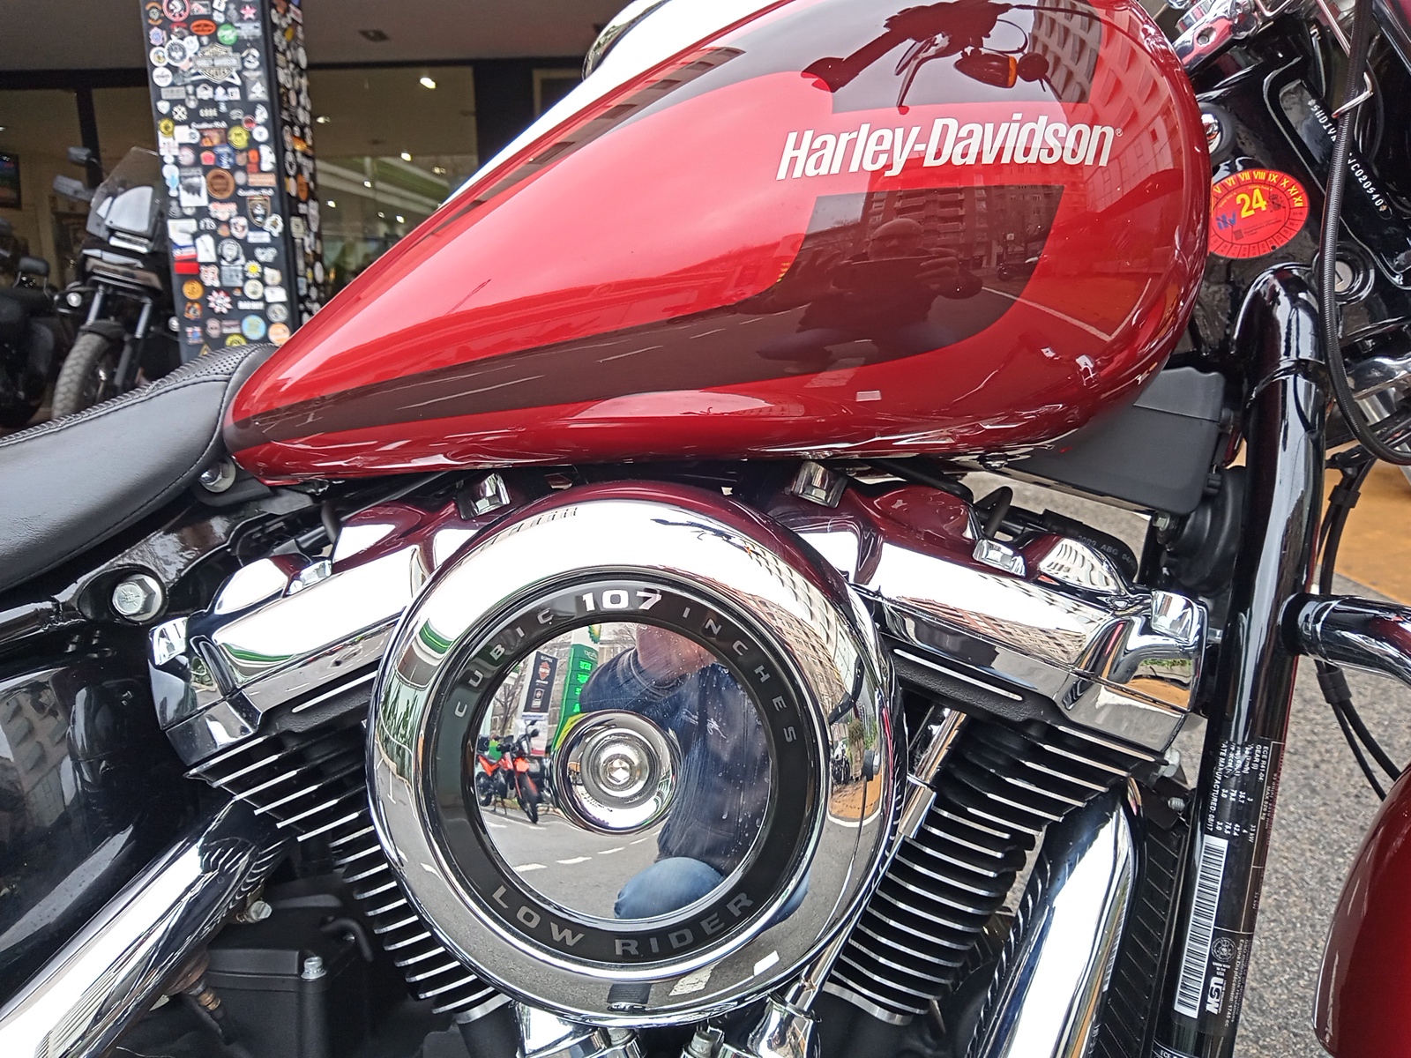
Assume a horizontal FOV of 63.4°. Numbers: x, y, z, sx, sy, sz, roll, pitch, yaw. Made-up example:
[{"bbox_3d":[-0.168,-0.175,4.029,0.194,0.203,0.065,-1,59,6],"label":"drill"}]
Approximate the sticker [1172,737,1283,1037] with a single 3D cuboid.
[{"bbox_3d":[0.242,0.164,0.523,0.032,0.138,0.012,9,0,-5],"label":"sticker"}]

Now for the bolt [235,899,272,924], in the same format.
[{"bbox_3d":[-0.208,0.176,0.525,0.011,0.011,0.019,0,-12,-44],"label":"bolt"}]

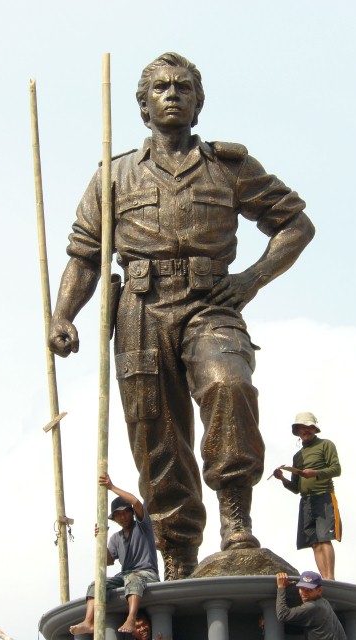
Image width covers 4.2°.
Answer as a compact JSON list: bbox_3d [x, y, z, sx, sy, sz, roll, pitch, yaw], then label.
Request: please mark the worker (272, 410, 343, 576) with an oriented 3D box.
[{"bbox_3d":[1.204,1.654,44.766,0.550,1.670,0.500,-15,-20,36],"label":"worker"}]

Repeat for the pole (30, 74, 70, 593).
[{"bbox_3d":[-1.215,0.263,46.034,0.100,5.200,0.100,-3,-16,0],"label":"pole"}]

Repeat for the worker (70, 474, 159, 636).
[{"bbox_3d":[-0.553,2.132,44.033,0.600,1.450,0.720,-14,-20,34],"label":"worker"}]

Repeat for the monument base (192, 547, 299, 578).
[{"bbox_3d":[0.607,2.286,44.751,1.050,0.450,0.900,-3,-16,0],"label":"monument base"}]

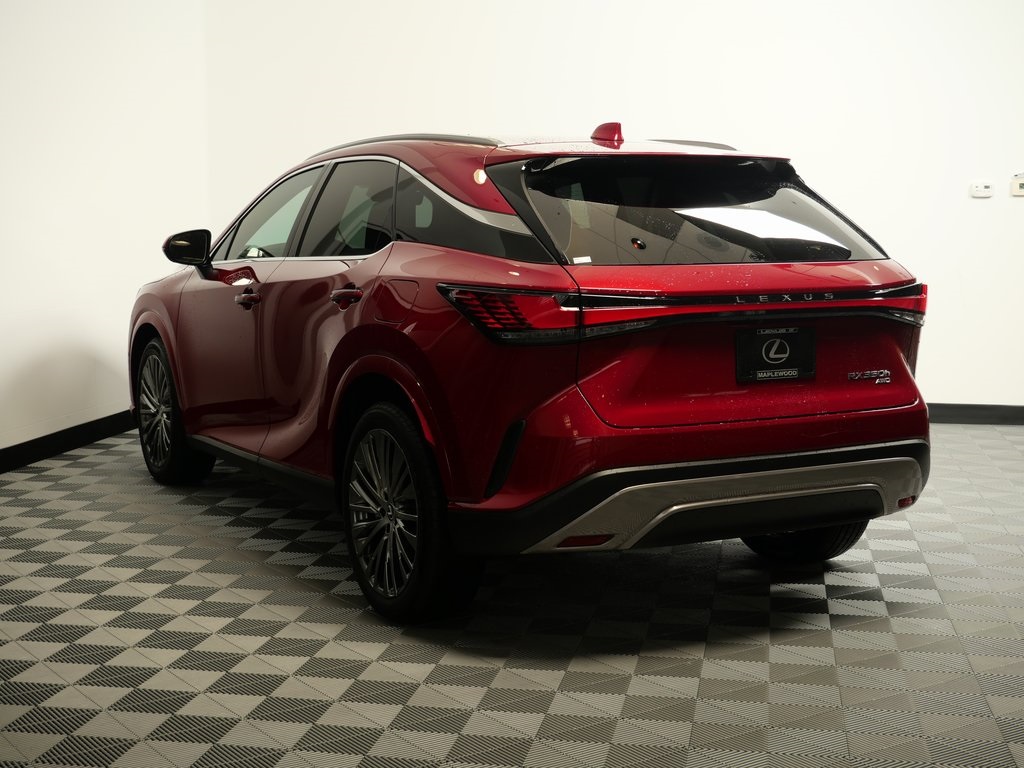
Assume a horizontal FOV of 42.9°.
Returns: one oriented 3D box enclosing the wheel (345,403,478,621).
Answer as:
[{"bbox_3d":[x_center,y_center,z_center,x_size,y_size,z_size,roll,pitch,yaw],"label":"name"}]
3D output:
[{"bbox_3d":[-0.362,0.450,4.620,0.240,0.765,0.765,-3,7,-29],"label":"wheel"}]

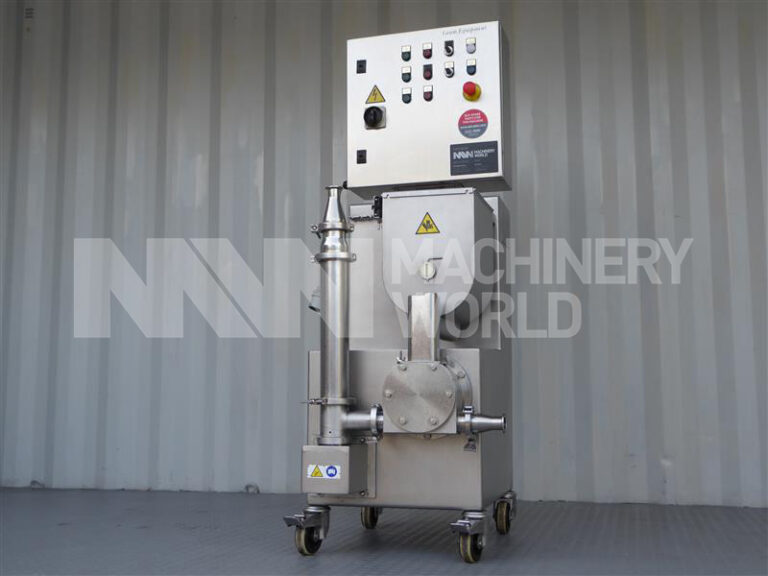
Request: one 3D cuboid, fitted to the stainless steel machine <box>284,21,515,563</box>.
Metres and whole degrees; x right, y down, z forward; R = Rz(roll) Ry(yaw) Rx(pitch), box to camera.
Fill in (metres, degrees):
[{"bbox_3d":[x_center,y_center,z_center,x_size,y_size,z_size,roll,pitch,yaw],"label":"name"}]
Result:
[{"bbox_3d":[0.068,-0.044,2.797,0.649,1.598,0.784,-2,-7,16],"label":"stainless steel machine"}]

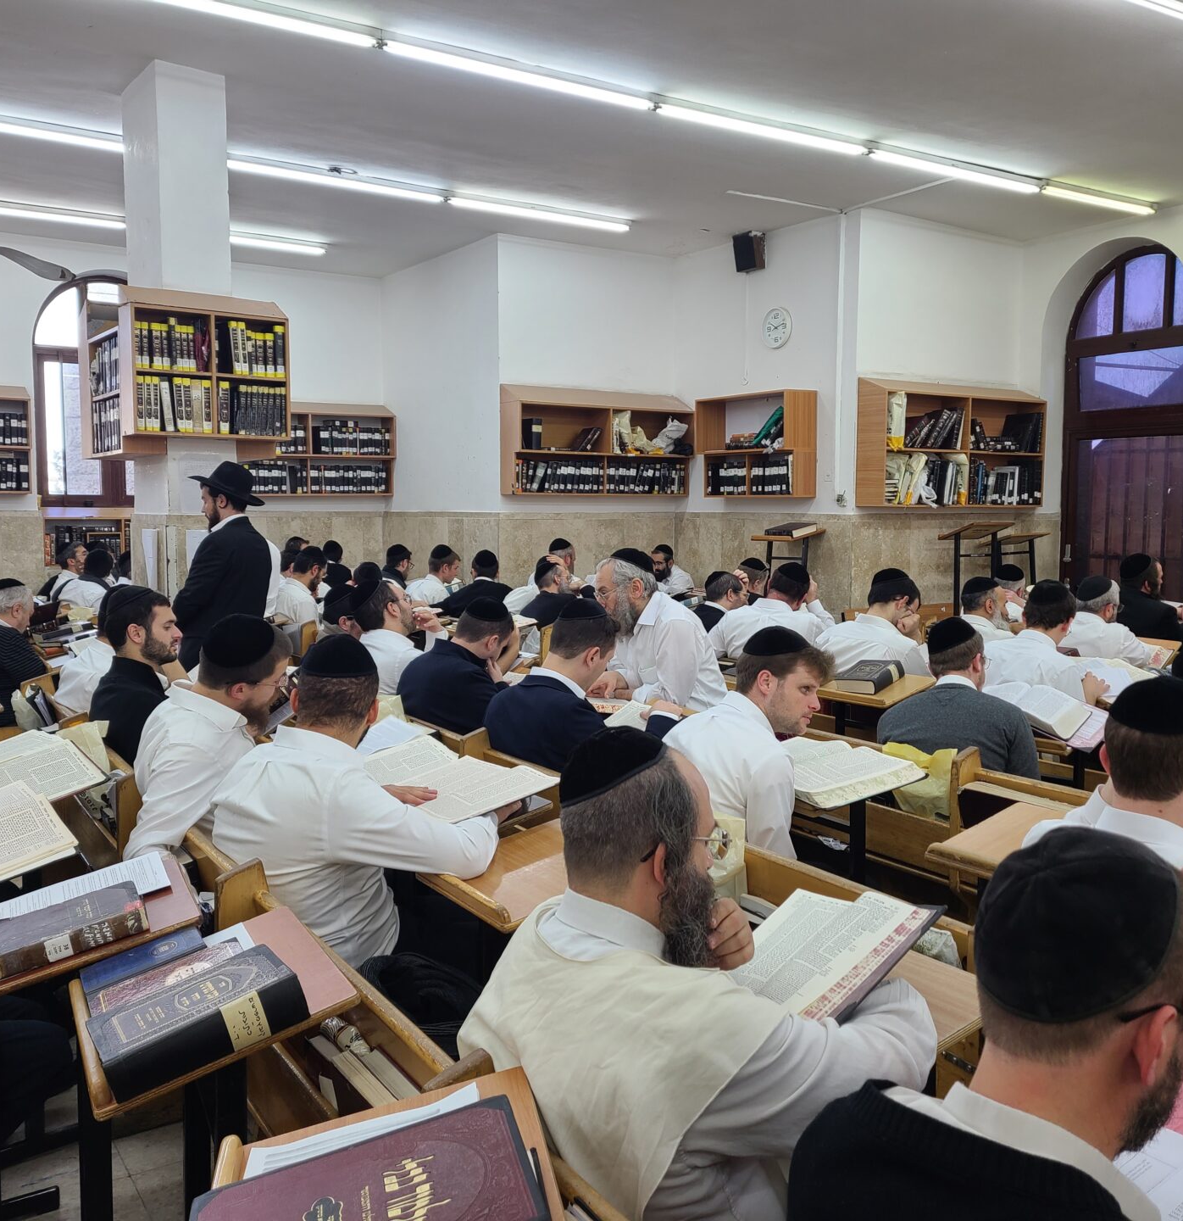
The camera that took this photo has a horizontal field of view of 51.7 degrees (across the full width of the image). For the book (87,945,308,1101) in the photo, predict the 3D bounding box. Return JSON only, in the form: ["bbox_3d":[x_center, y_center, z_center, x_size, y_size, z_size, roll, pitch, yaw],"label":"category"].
[{"bbox_3d":[-0.571,0.590,1.771,0.271,0.063,0.174,-19,12,-28],"label":"book"}]

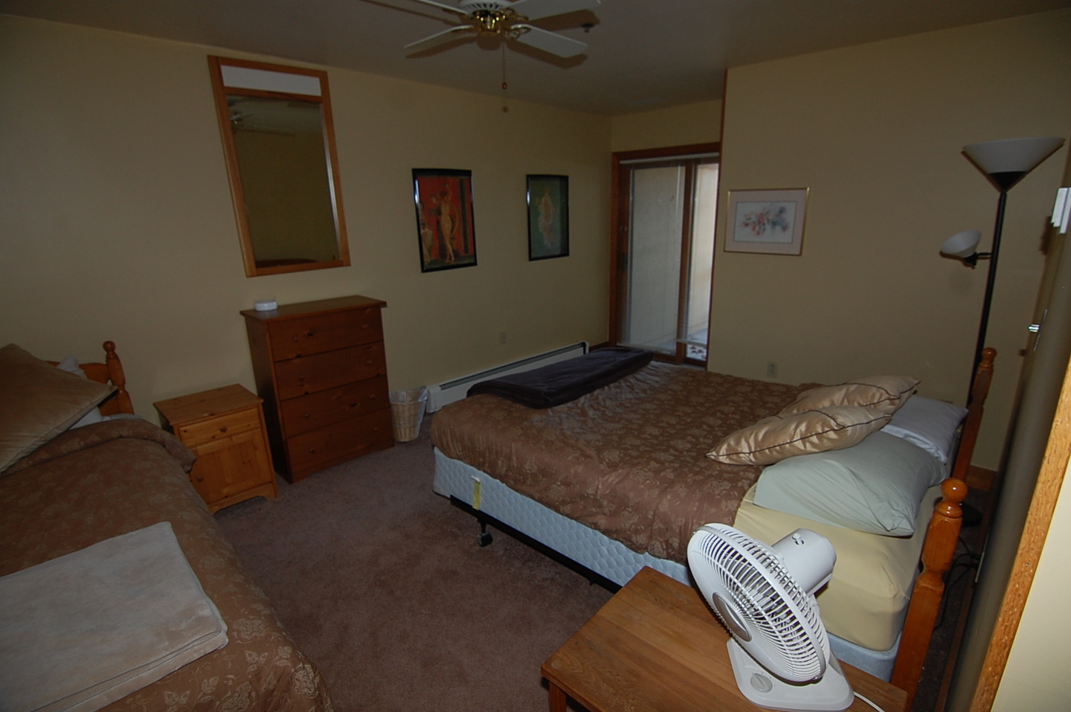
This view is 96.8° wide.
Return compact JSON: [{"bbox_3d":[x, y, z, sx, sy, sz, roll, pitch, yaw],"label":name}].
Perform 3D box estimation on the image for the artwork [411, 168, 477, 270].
[{"bbox_3d":[-0.690,-1.047,3.688,0.025,0.736,0.534,14,24,43],"label":"artwork"}]

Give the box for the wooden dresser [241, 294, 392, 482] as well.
[{"bbox_3d":[-1.361,0.185,3.090,0.370,1.020,0.735,15,23,40],"label":"wooden dresser"}]

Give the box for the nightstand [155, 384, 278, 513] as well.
[{"bbox_3d":[-1.774,0.547,2.667,0.385,0.610,0.410,15,23,41],"label":"nightstand"}]

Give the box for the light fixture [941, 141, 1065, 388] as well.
[{"bbox_3d":[2.099,-0.070,2.252,0.340,1.780,0.370,-16,18,-42],"label":"light fixture"}]

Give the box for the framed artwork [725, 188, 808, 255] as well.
[{"bbox_3d":[1.562,-0.912,3.237,0.499,0.426,0.025,12,22,38],"label":"framed artwork"}]

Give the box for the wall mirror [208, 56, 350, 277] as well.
[{"bbox_3d":[-1.482,-1.088,2.840,0.035,1.153,0.625,14,24,43],"label":"wall mirror"}]

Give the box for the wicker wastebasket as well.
[{"bbox_3d":[-0.922,0.429,3.466,0.290,0.320,0.290,-2,17,1],"label":"wicker wastebasket"}]

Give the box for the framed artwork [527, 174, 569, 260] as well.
[{"bbox_3d":[0.126,-1.298,4.474,0.025,0.748,0.565,14,24,43],"label":"framed artwork"}]

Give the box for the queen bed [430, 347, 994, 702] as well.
[{"bbox_3d":[0.706,0.418,2.241,2.020,0.950,1.370,12,22,38],"label":"queen bed"}]

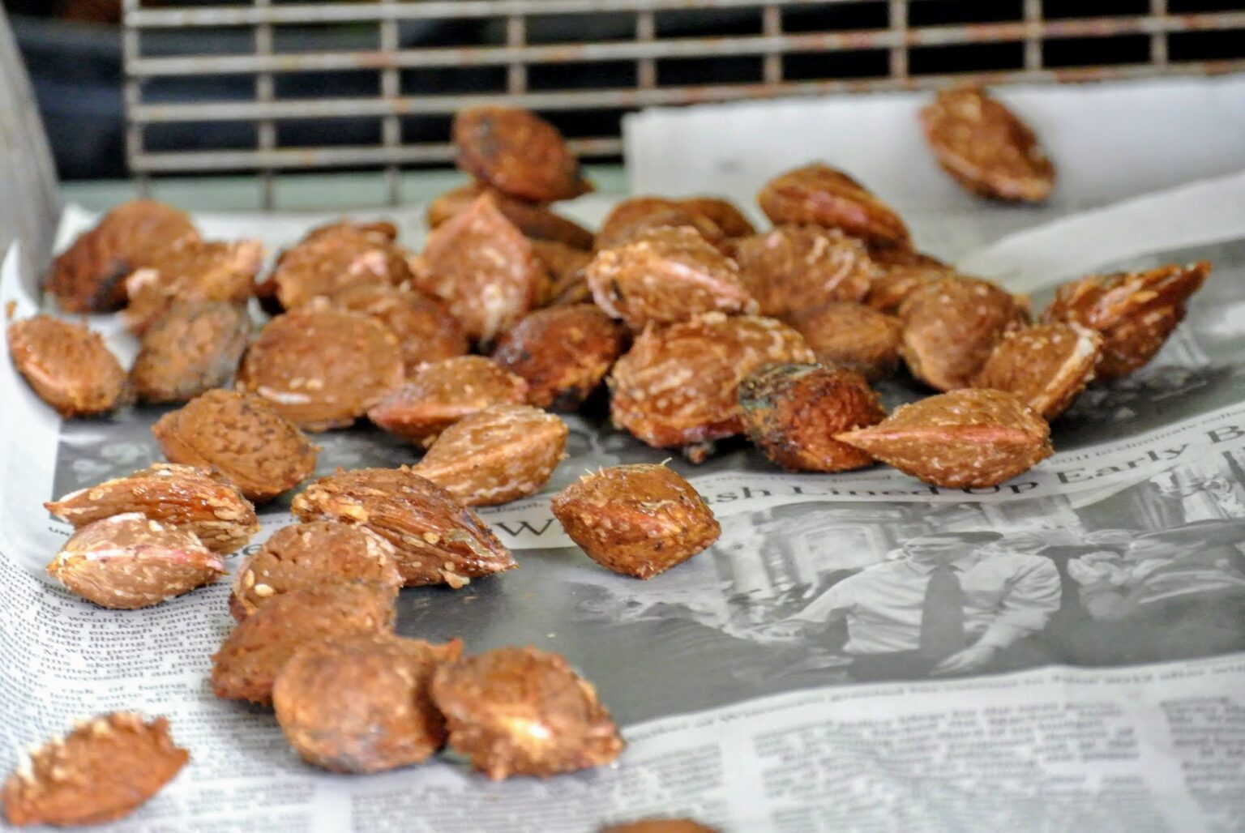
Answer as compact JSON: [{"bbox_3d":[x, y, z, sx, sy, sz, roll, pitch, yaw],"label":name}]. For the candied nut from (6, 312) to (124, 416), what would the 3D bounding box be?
[{"bbox_3d":[-0.108,-0.010,1.160,0.022,0.018,0.029,-12,32,-39],"label":"candied nut"}]

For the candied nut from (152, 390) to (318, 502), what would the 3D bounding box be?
[{"bbox_3d":[-0.068,0.005,1.044,0.030,0.018,0.024,10,29,23],"label":"candied nut"}]

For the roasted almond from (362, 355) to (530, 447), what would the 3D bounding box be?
[{"bbox_3d":[-0.033,-0.003,1.140,0.032,0.017,0.025,-9,18,-23],"label":"roasted almond"}]

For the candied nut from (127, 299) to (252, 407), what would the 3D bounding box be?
[{"bbox_3d":[-0.076,-0.011,1.040,0.028,0.015,0.021,-26,40,-38],"label":"candied nut"}]

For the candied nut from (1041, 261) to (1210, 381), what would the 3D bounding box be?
[{"bbox_3d":[0.088,-0.017,1.043,0.032,0.016,0.022,-30,27,-16],"label":"candied nut"}]

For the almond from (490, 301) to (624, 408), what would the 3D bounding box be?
[{"bbox_3d":[-0.013,-0.012,1.165,0.024,0.019,0.032,16,29,36],"label":"almond"}]

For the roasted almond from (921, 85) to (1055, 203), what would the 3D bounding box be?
[{"bbox_3d":[0.071,-0.053,1.165,0.031,0.014,0.021,34,49,15],"label":"roasted almond"}]

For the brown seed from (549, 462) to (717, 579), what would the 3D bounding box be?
[{"bbox_3d":[0.003,0.019,1.085,0.032,0.019,0.025,8,22,20],"label":"brown seed"}]

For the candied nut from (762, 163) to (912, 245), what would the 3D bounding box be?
[{"bbox_3d":[0.039,-0.039,1.093,0.029,0.014,0.021,18,23,16],"label":"candied nut"}]

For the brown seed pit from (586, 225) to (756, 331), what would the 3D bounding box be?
[{"bbox_3d":[0.010,-0.027,1.175,0.035,0.019,0.025,15,11,15],"label":"brown seed pit"}]

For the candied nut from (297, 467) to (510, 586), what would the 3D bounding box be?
[{"bbox_3d":[-0.037,0.019,1.010,0.041,0.018,0.025,10,29,23],"label":"candied nut"}]

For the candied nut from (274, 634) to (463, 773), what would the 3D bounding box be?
[{"bbox_3d":[-0.040,0.045,0.943,0.030,0.018,0.025,-4,42,-9],"label":"candied nut"}]

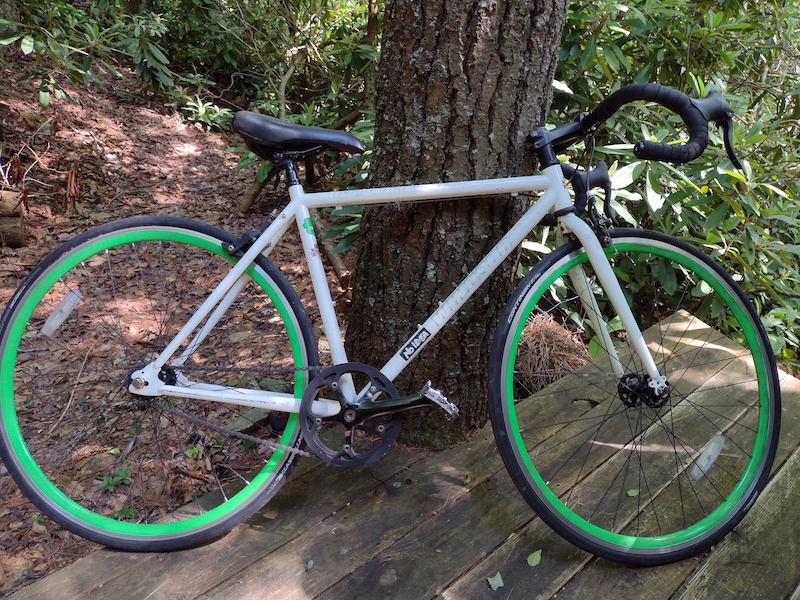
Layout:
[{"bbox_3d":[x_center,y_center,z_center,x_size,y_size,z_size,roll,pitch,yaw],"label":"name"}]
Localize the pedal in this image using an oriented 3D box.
[{"bbox_3d":[0.072,0.184,1.135,0.077,0.030,0.090,38,-3,3],"label":"pedal"}]

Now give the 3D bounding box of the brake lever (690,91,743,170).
[{"bbox_3d":[0.595,-0.324,1.174,0.104,0.148,0.042,3,-9,-14],"label":"brake lever"}]

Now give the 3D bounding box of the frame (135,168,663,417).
[{"bbox_3d":[0.003,-0.024,1.281,1.053,0.533,0.146,1,-4,0],"label":"frame"}]

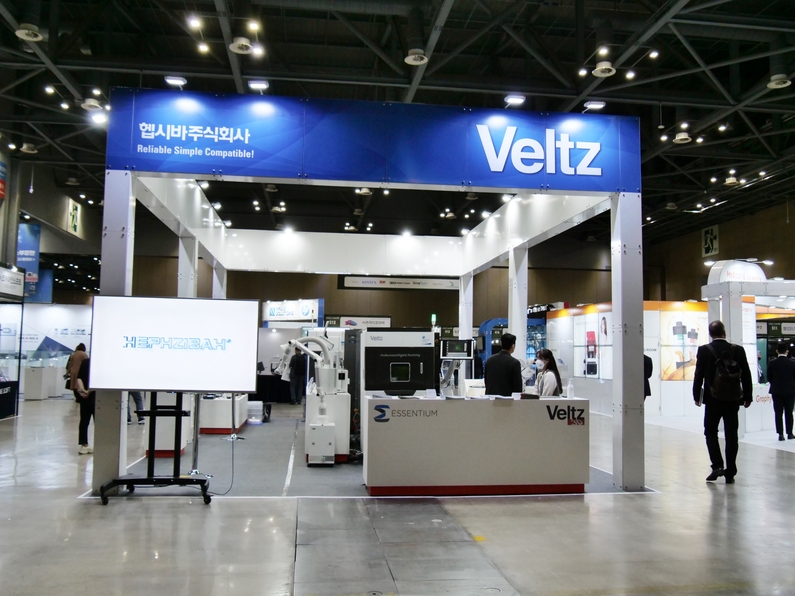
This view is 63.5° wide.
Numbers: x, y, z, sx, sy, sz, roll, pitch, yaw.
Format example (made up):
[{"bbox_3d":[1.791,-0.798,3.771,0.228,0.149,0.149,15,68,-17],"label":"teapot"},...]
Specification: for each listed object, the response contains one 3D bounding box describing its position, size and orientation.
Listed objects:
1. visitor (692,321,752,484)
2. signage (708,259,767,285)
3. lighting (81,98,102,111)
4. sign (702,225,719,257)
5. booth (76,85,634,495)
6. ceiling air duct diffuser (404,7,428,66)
[{"bbox_3d":[3.589,1.154,7.100,0.610,1.780,0.450,-1,-5,16],"label":"visitor"},{"bbox_3d":[6.150,-0.440,11.712,0.860,0.420,0.360,1,-5,-8],"label":"signage"},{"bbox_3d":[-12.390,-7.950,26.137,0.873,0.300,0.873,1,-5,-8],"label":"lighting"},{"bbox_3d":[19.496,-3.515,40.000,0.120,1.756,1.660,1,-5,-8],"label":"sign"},{"bbox_3d":[-0.620,0.281,10.430,5.671,4.045,7.578,1,-5,-8],"label":"booth"},{"bbox_3d":[0.577,-8.024,19.554,0.740,1.650,0.740,1,-5,0],"label":"ceiling air duct diffuser"}]

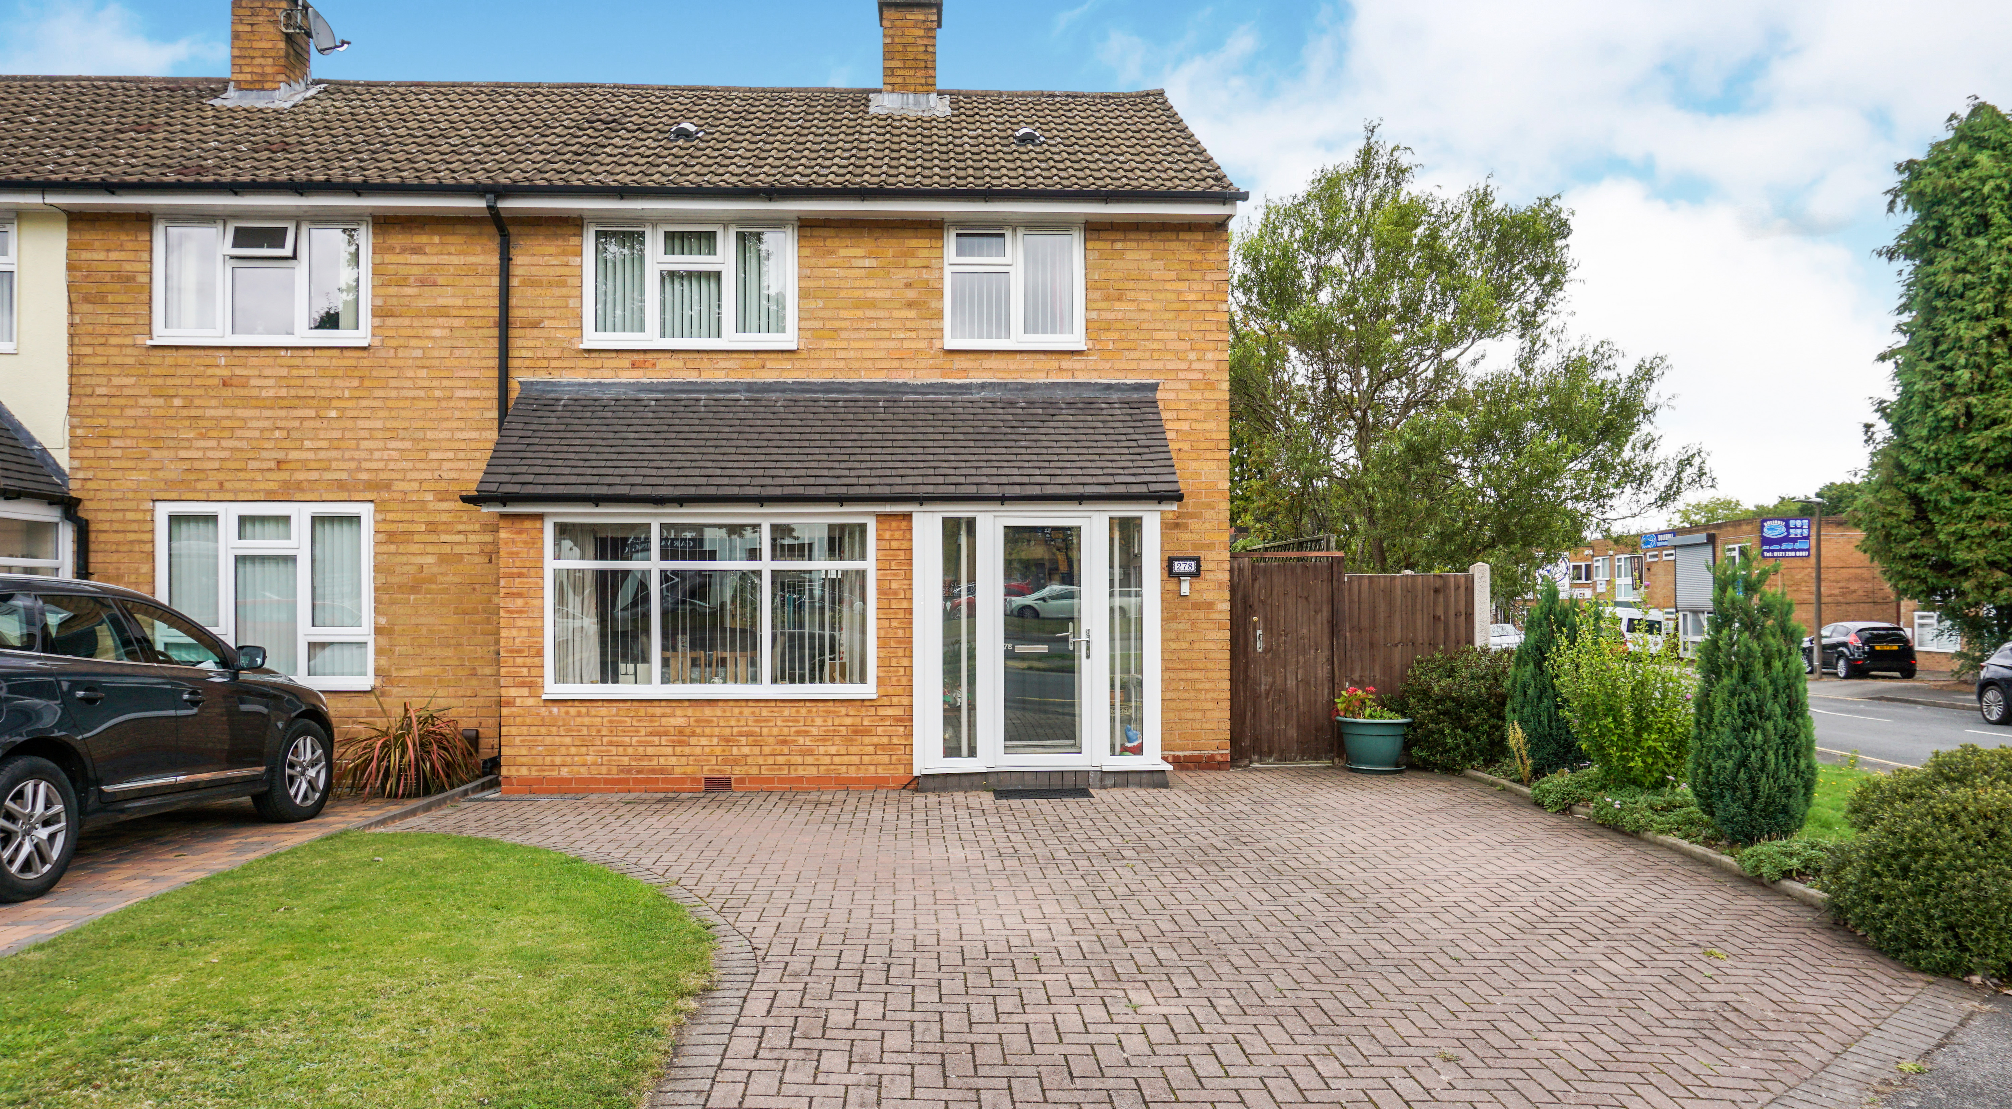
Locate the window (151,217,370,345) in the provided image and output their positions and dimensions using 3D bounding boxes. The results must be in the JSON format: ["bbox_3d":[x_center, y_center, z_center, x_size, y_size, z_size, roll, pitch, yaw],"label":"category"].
[{"bbox_3d":[-6.272,-2.299,11.311,1.798,1.088,0.120,0,0,-3],"label":"window"}]

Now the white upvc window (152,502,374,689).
[{"bbox_3d":[-6.244,0.351,11.297,1.809,1.588,0.120,0,0,-3],"label":"white upvc window"}]

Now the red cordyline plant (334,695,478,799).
[{"bbox_3d":[-4.889,1.579,10.950,1.150,0.840,1.000,0,0,-3],"label":"red cordyline plant"}]

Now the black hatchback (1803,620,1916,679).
[{"bbox_3d":[23.666,2.613,37.309,1.750,1.480,3.950,0,0,12],"label":"black hatchback"}]

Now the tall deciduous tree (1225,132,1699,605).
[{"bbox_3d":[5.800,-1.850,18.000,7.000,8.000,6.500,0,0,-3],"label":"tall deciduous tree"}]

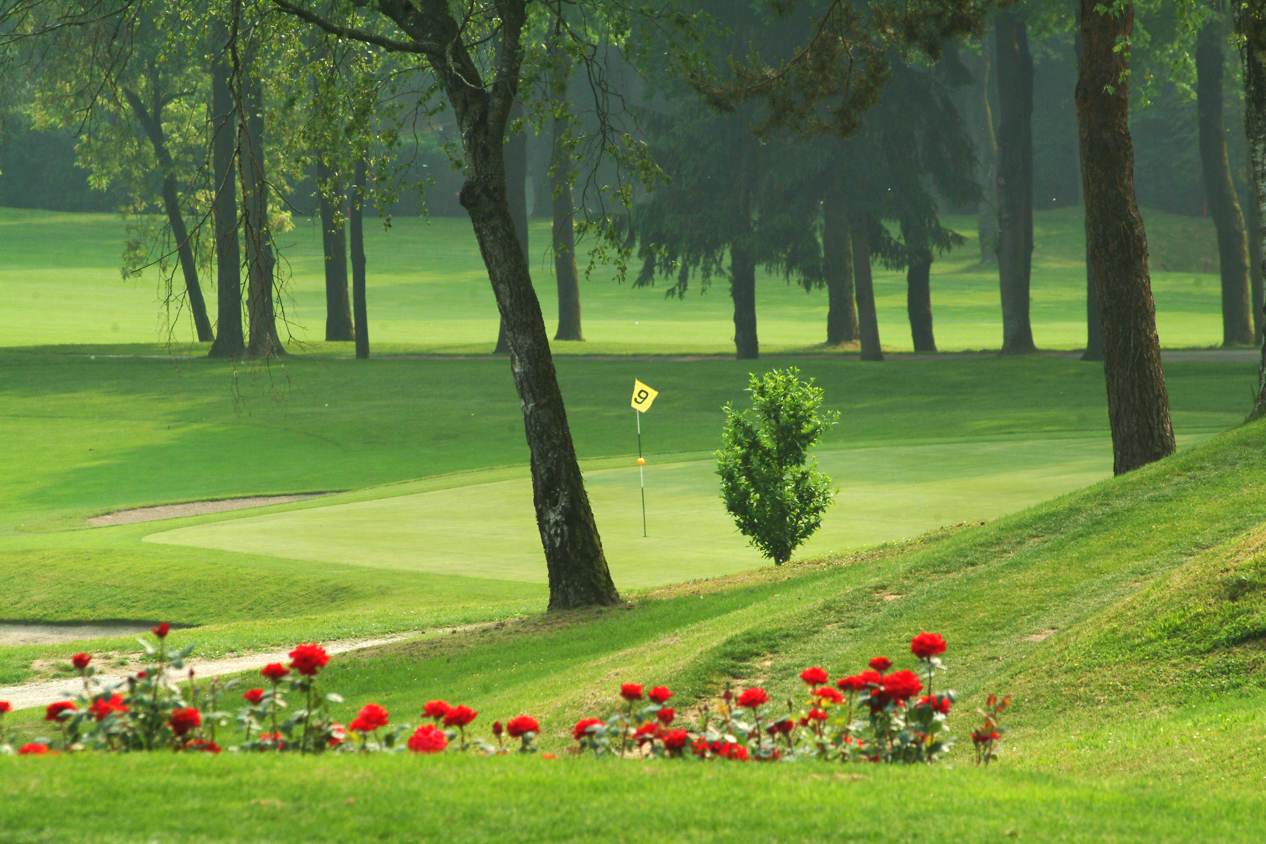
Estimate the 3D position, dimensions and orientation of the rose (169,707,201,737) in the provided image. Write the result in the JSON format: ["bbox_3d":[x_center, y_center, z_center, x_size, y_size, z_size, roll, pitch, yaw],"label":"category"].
[{"bbox_3d":[-1.145,0.767,27.000,0.082,0.074,0.080,0,2,0],"label":"rose"}]

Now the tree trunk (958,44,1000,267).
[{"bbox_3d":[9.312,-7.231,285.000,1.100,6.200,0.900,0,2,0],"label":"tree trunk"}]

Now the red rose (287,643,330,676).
[{"bbox_3d":[-0.854,0.627,27.800,0.110,0.086,0.110,0,2,0],"label":"red rose"}]

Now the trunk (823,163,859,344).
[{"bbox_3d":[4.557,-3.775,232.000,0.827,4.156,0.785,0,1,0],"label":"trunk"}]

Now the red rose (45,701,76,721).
[{"bbox_3d":[-1.531,0.774,28.200,0.082,0.056,0.082,0,2,0],"label":"red rose"}]

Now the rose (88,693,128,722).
[{"bbox_3d":[-1.542,0.839,31.000,0.116,0.086,0.110,0,1,0],"label":"rose"}]

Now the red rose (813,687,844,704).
[{"bbox_3d":[0.576,0.802,31.000,0.090,0.053,0.086,0,1,0],"label":"red rose"}]

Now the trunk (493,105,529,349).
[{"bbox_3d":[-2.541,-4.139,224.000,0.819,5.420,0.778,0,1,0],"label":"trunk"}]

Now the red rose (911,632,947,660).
[{"bbox_3d":[0.779,0.589,27.800,0.096,0.073,0.096,0,2,0],"label":"red rose"}]

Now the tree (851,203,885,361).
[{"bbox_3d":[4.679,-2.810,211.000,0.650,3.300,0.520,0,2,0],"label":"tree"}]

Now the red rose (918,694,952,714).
[{"bbox_3d":[0.772,0.722,27.000,0.086,0.058,0.080,0,2,0],"label":"red rose"}]

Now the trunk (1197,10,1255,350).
[{"bbox_3d":[13.771,-5.561,245.000,1.300,7.600,0.900,0,2,0],"label":"trunk"}]

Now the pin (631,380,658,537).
[{"bbox_3d":[0.161,0.486,143.000,0.380,2.150,0.200,0,2,0],"label":"pin"}]

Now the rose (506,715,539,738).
[{"bbox_3d":[-0.294,0.808,28.000,0.087,0.060,0.087,0,2,0],"label":"rose"}]

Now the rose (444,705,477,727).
[{"bbox_3d":[-0.458,0.781,28.000,0.089,0.060,0.089,0,2,0],"label":"rose"}]

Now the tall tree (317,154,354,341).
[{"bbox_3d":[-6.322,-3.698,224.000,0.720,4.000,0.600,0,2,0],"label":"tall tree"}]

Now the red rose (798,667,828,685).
[{"bbox_3d":[0.532,0.747,31.000,0.084,0.059,0.080,0,1,0],"label":"red rose"}]

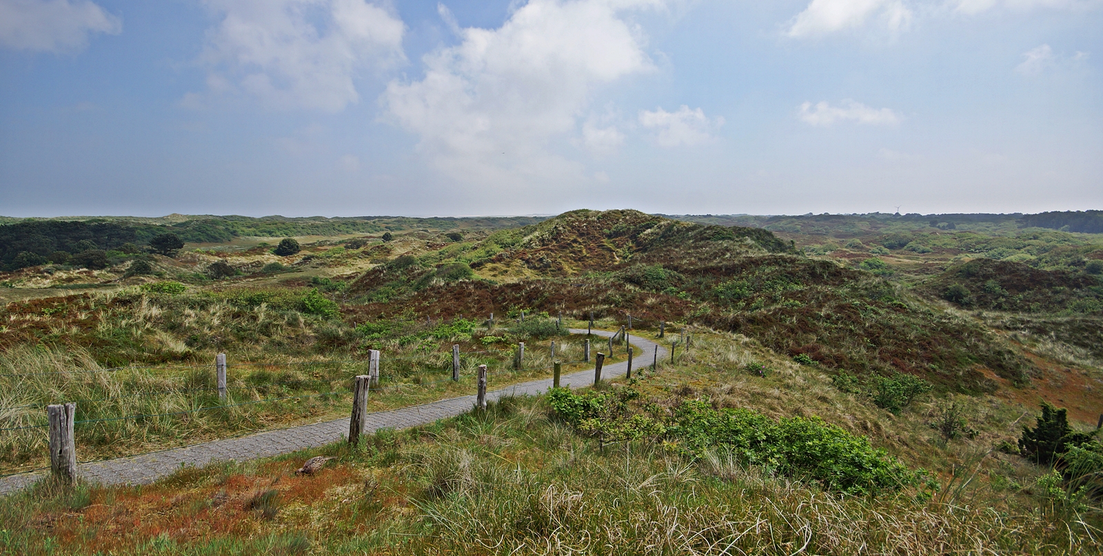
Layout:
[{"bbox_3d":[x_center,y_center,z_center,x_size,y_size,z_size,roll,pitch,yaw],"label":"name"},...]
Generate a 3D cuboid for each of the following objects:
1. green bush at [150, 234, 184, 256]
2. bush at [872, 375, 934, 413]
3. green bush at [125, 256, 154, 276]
[{"bbox_3d":[-90.388,-7.794,108.000,6.210,5.105,5.589,-6,10,-39],"label":"green bush"},{"bbox_3d":[12.039,3.954,15.800,1.649,1.321,1.484,6,10,38],"label":"bush"},{"bbox_3d":[-65.406,-1.847,73.000,3.567,2.920,3.210,-7,10,-42],"label":"green bush"}]

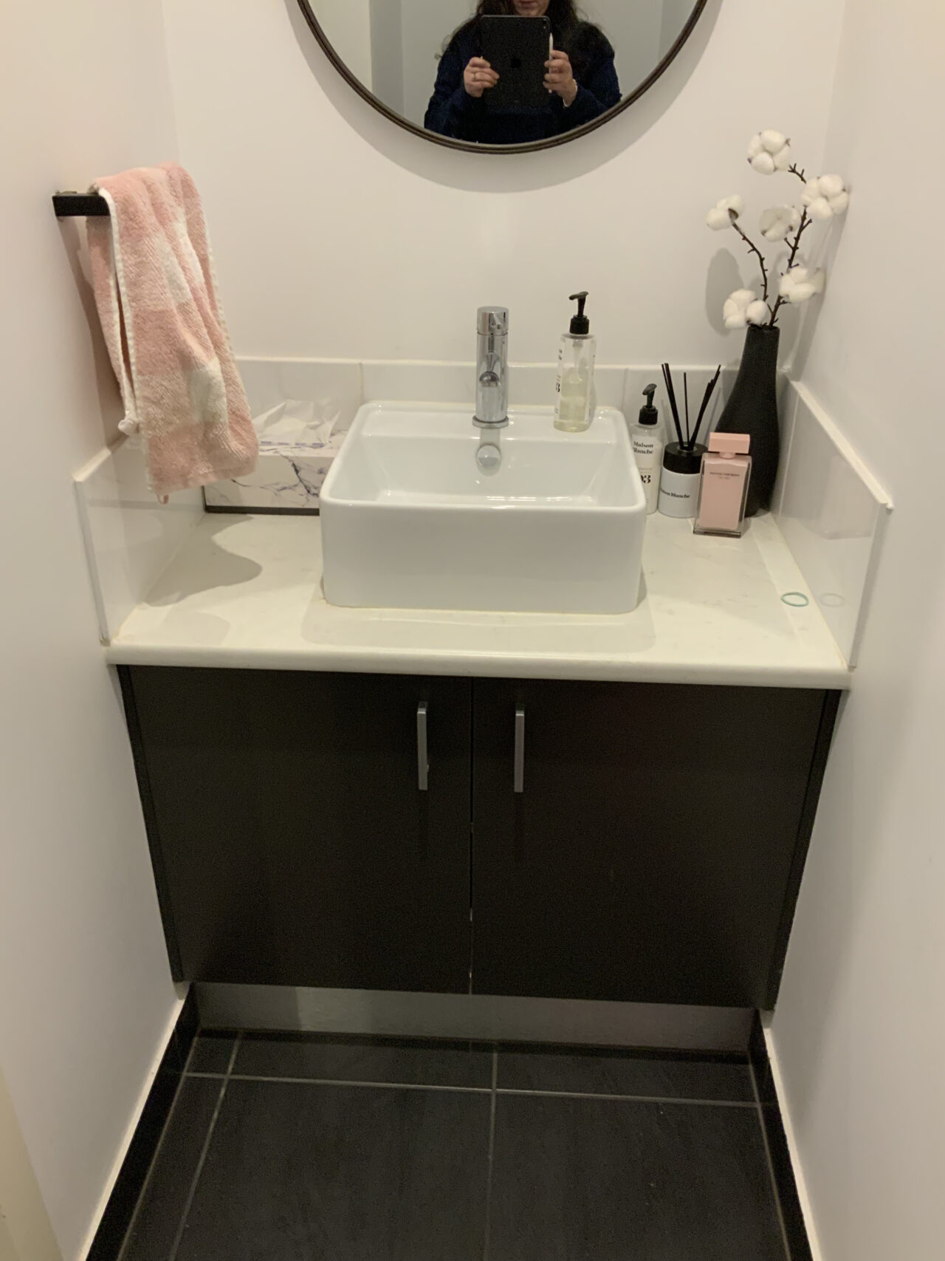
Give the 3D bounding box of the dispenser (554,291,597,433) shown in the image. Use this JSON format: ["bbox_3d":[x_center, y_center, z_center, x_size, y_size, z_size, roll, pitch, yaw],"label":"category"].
[{"bbox_3d":[0.148,-0.381,1.501,0.052,0.188,0.052,-25,38,-38],"label":"dispenser"}]

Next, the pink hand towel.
[{"bbox_3d":[-0.347,-0.364,1.276,0.115,0.360,0.310,2,29,2],"label":"pink hand towel"}]

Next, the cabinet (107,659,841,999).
[{"bbox_3d":[0.013,0.159,1.596,0.856,0.528,0.530,2,29,2],"label":"cabinet"}]

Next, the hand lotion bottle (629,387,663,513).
[{"bbox_3d":[0.258,-0.270,1.574,0.051,0.188,0.053,13,31,21],"label":"hand lotion bottle"}]

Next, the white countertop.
[{"bbox_3d":[0.015,-0.084,1.458,0.868,0.031,0.535,2,29,2],"label":"white countertop"}]

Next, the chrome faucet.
[{"bbox_3d":[0.025,-0.357,1.479,0.053,0.166,0.130,2,29,2],"label":"chrome faucet"}]

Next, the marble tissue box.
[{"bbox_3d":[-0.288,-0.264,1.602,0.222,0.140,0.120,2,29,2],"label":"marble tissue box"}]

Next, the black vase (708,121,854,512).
[{"bbox_3d":[0.388,-0.398,1.459,0.155,0.525,0.155,2,29,2],"label":"black vase"}]

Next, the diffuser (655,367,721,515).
[{"bbox_3d":[0.314,-0.282,1.560,0.078,0.224,0.072,0,29,0],"label":"diffuser"}]

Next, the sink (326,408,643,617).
[{"bbox_3d":[0.018,-0.182,1.462,0.402,0.139,0.410,2,29,2],"label":"sink"}]

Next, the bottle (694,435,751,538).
[{"bbox_3d":[0.358,-0.206,1.510,0.068,0.141,0.034,6,30,10],"label":"bottle"}]

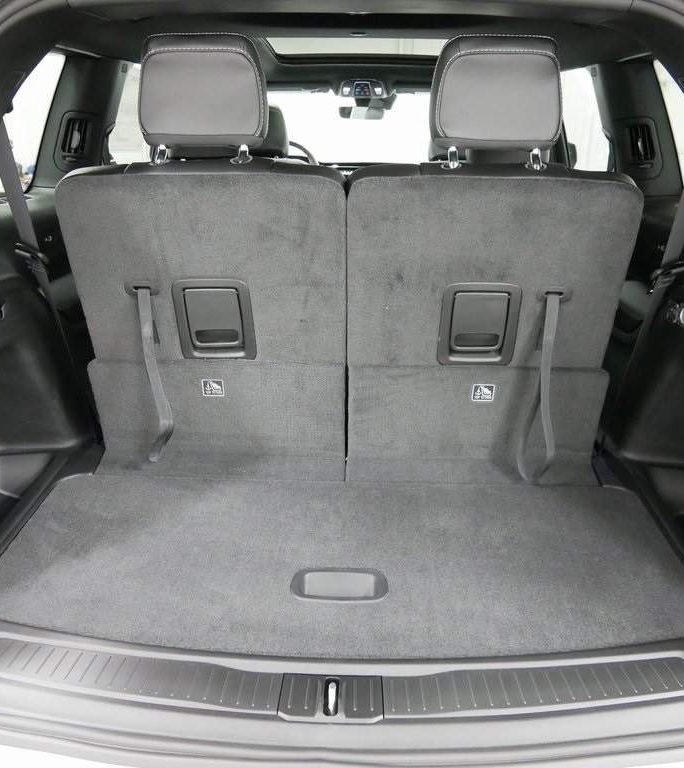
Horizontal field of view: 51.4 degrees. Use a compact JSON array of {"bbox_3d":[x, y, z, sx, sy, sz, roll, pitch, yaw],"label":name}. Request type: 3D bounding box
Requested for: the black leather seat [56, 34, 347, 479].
[{"bbox_3d":[-0.232,-0.189,1.389,0.497,0.887,0.224,1,33,3],"label":"black leather seat"}]

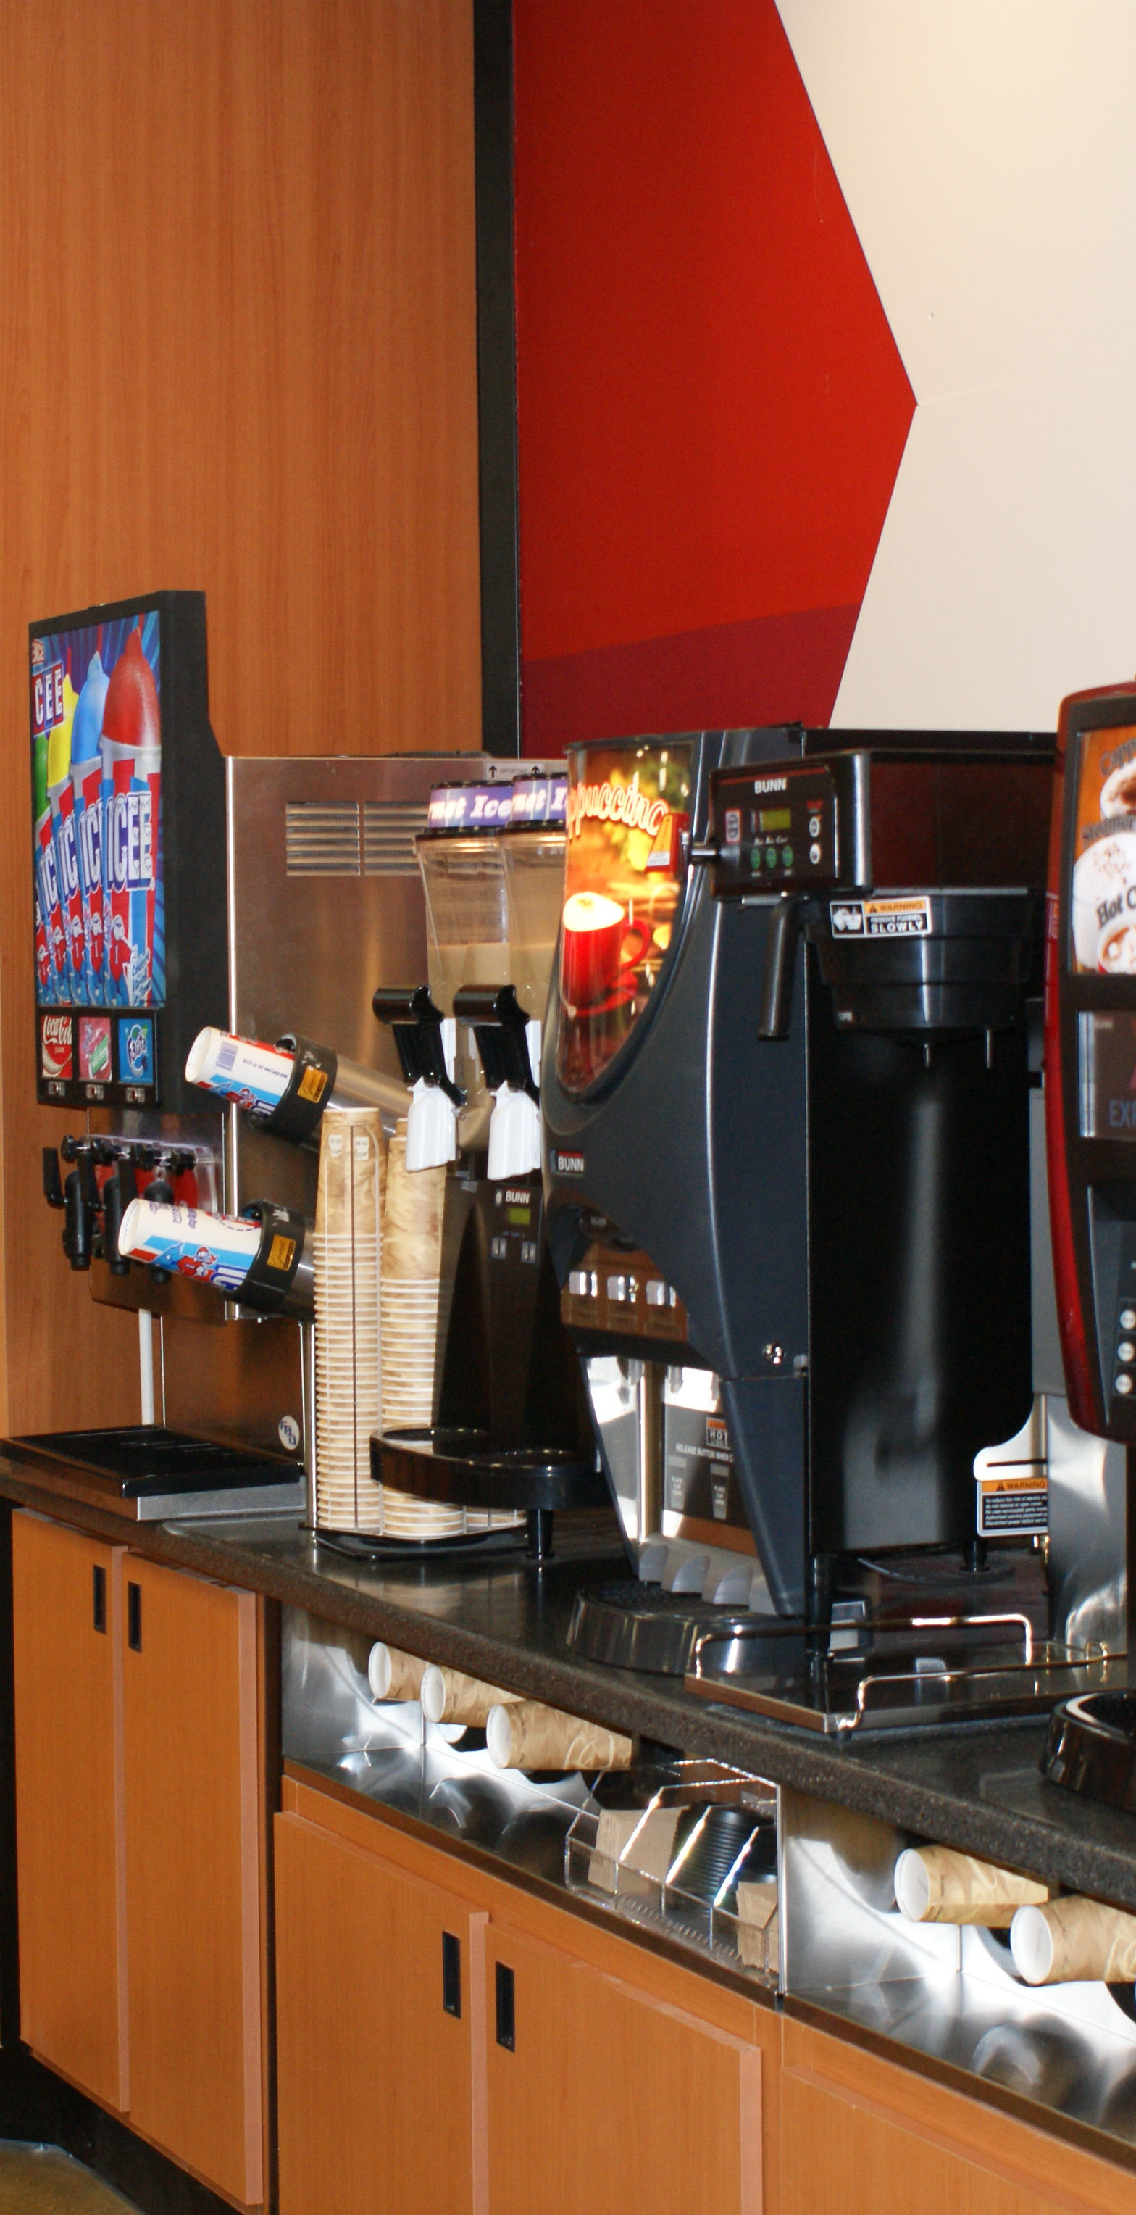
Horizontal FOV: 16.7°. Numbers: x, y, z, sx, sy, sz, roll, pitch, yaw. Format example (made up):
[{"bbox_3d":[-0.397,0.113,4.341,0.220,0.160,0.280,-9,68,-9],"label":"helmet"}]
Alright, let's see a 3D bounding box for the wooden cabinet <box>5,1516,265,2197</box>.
[{"bbox_3d":[-0.260,0.835,4.646,0.560,0.682,0.845,-2,2,-26],"label":"wooden cabinet"}]

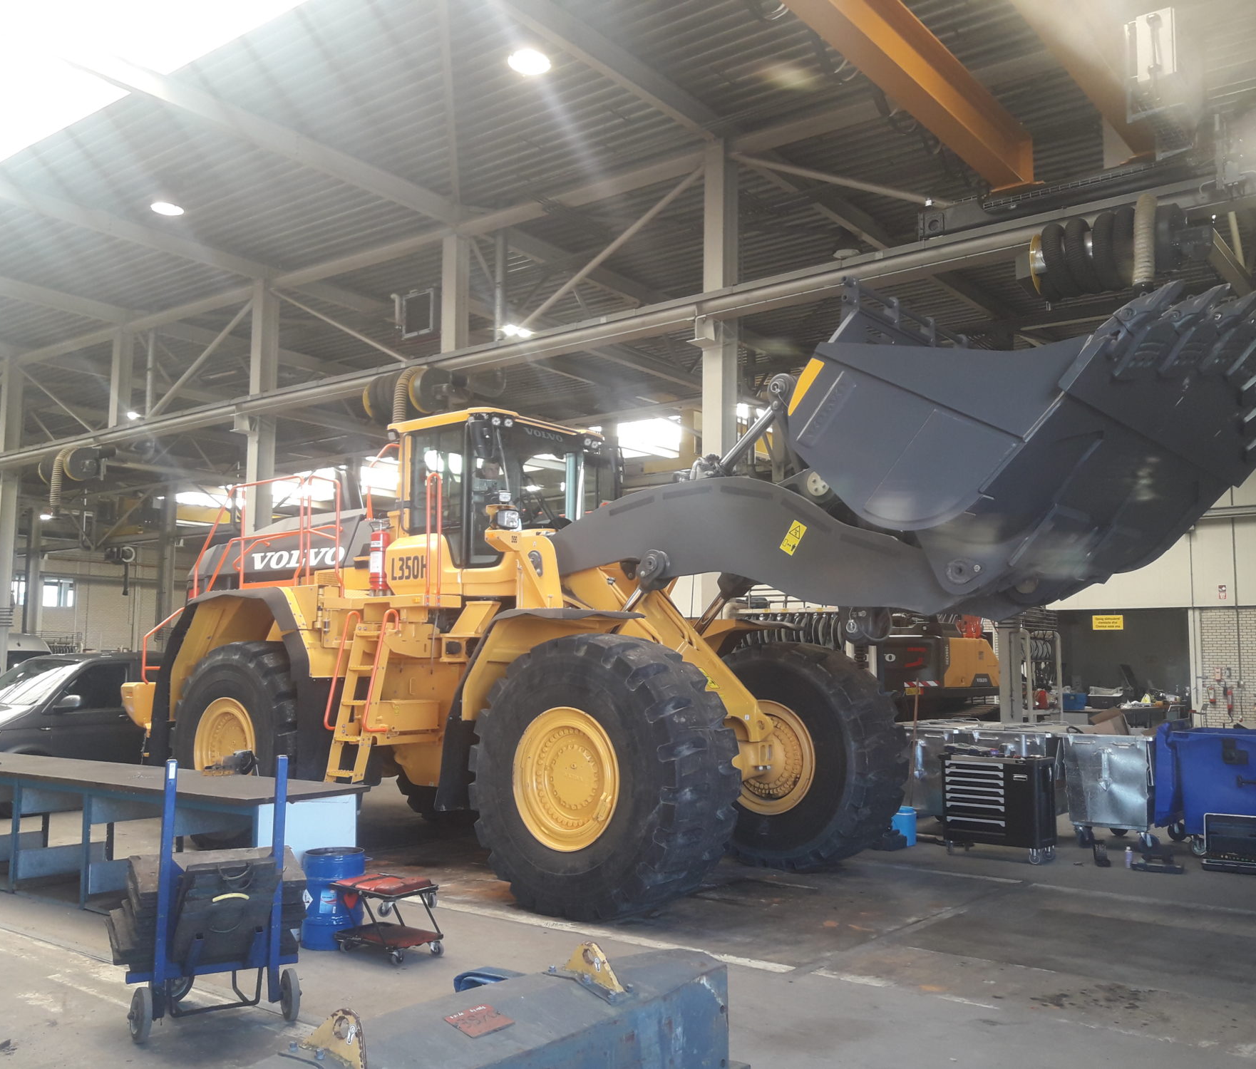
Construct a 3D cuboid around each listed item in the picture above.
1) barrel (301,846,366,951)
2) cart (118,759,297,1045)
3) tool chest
[{"bbox_3d":[-1.870,2.287,7.307,0.385,0.590,0.385,0,-6,0],"label":"barrel"},{"bbox_3d":[-2.104,1.773,5.868,0.820,1.310,0.850,3,-7,-28],"label":"cart"},{"bbox_3d":[3.423,2.491,10.610,0.870,0.920,0.550,-4,-8,38],"label":"tool chest"}]

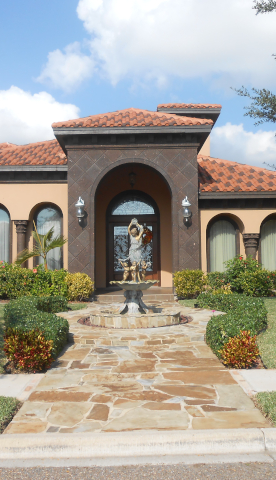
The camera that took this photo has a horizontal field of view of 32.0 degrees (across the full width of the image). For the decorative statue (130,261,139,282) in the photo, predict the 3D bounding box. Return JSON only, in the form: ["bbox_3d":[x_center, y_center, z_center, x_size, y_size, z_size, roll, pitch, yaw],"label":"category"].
[{"bbox_3d":[-0.071,0.697,10.828,0.190,0.500,0.180,-1,-3,0],"label":"decorative statue"}]

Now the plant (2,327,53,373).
[{"bbox_3d":[-1.560,1.551,6.945,0.750,0.560,0.680,-1,-3,0],"label":"plant"}]

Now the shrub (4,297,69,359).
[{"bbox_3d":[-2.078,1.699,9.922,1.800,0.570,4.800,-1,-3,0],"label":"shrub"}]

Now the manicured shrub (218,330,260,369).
[{"bbox_3d":[1.460,1.542,6.944,0.590,0.500,0.560,-1,-3,0],"label":"manicured shrub"}]

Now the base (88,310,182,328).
[{"bbox_3d":[-0.057,1.739,10.970,2.080,0.265,2.080,-1,-3,0],"label":"base"}]

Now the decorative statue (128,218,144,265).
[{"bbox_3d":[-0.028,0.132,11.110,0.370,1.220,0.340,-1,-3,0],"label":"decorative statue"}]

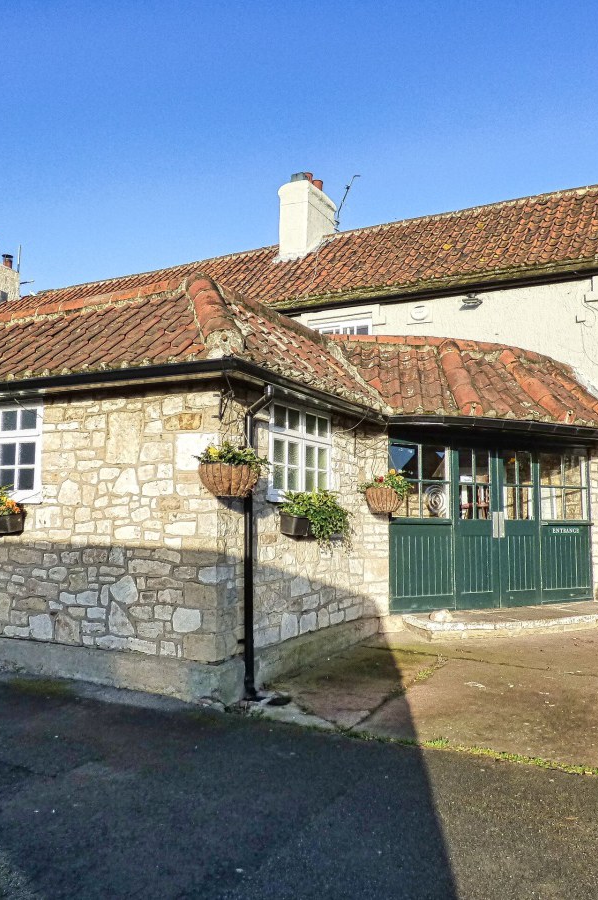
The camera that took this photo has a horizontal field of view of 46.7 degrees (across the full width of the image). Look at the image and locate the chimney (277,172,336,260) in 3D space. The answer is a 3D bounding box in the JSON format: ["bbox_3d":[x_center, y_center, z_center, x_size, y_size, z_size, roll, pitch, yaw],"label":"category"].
[{"bbox_3d":[0.200,-4.918,15.145,0.667,1.932,1.679,-2,-5,23],"label":"chimney"}]

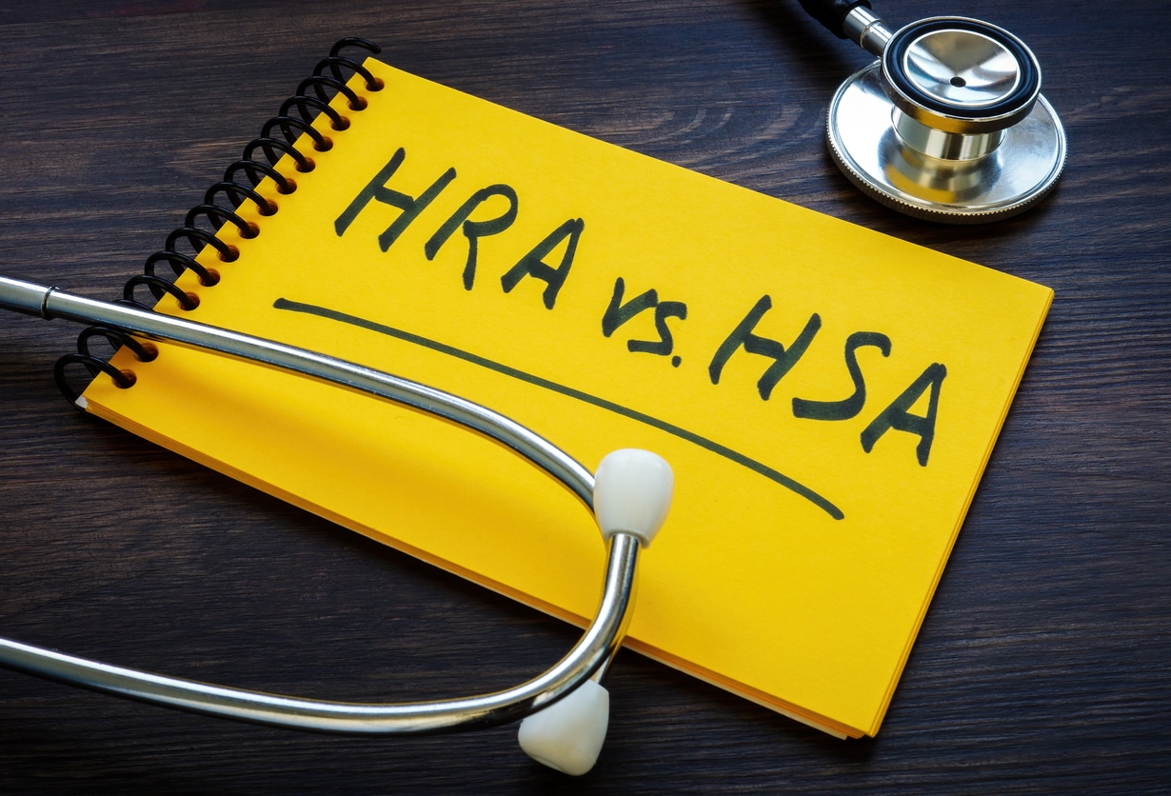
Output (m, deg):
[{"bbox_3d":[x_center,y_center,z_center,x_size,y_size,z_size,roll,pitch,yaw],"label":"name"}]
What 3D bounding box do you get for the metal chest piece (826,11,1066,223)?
[{"bbox_3d":[0.072,-0.059,0.295,0.047,0.019,0.050,0,54,0],"label":"metal chest piece"}]

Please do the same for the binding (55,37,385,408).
[{"bbox_3d":[-0.066,-0.036,0.283,0.013,0.013,0.098,21,57,15],"label":"binding"}]

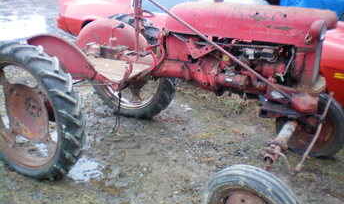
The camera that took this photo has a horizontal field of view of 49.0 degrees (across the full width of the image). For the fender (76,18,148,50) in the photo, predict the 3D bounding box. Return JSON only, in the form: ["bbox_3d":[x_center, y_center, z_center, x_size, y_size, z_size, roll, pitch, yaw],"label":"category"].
[{"bbox_3d":[-0.544,-0.571,3.443,0.842,0.366,0.139,11,25,30],"label":"fender"}]

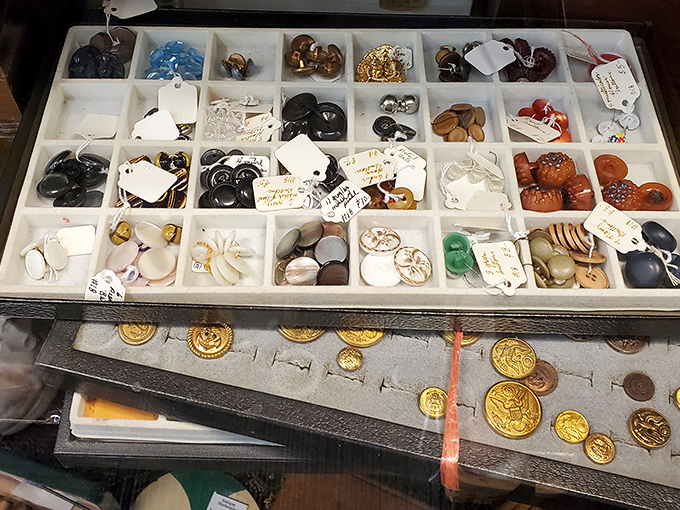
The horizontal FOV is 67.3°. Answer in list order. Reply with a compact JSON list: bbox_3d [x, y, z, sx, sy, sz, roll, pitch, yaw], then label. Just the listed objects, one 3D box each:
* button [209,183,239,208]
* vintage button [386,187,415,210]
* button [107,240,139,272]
[{"bbox_3d":[-0.065,-0.032,0.284,0.017,0.005,0.017,0,80,-2],"label":"button"},{"bbox_3d":[0.034,-0.030,0.283,0.015,0.003,0.015,-4,72,14],"label":"vintage button"},{"bbox_3d":[-0.115,0.002,0.272,0.019,0.003,0.019,-6,51,13],"label":"button"}]

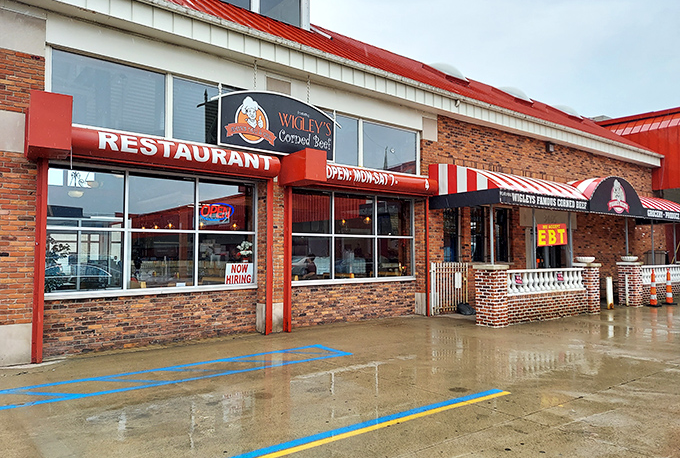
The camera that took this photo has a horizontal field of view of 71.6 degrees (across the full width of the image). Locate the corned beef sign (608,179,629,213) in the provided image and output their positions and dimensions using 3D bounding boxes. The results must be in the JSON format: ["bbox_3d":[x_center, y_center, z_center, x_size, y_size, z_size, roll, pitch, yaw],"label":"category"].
[{"bbox_3d":[7.571,-0.869,12.789,1.264,0.928,0.080,2,-4,-37],"label":"corned beef sign"}]

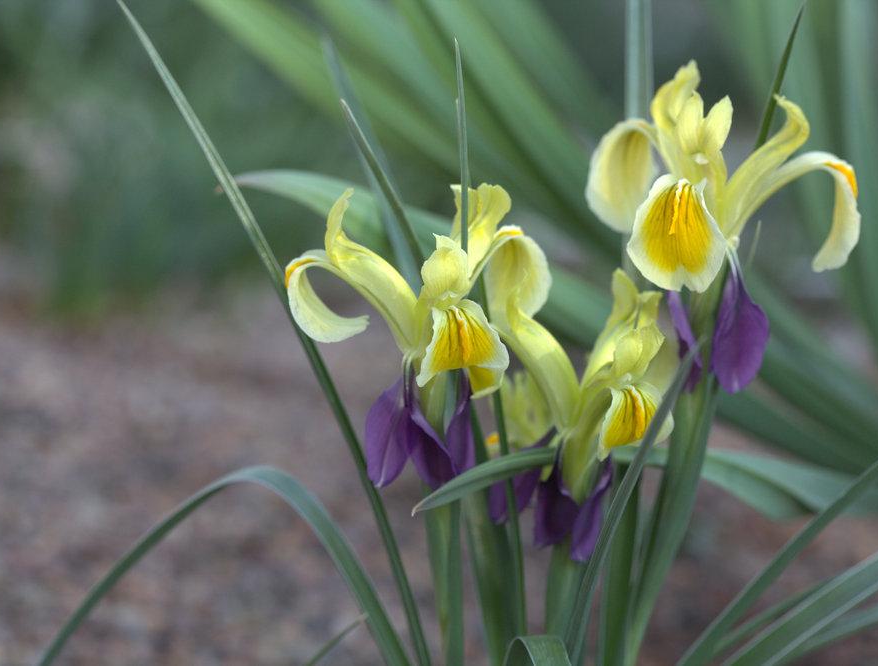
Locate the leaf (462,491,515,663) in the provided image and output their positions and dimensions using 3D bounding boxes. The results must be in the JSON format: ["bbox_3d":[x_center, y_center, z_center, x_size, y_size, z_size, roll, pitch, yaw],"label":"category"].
[{"bbox_3d":[0.013,0.062,0.690,0.012,0.044,0.009,-12,12,0],"label":"leaf"}]

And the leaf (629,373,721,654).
[{"bbox_3d":[0.060,0.048,0.690,0.012,0.072,0.011,14,12,0],"label":"leaf"}]

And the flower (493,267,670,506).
[{"bbox_3d":[0.037,0.013,0.685,0.048,0.052,0.046,-5,13,-22],"label":"flower"}]

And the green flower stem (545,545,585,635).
[{"bbox_3d":[0.034,0.069,0.720,0.010,0.028,0.009,3,12,0],"label":"green flower stem"}]

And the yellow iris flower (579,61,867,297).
[{"bbox_3d":[0.072,-0.040,0.680,0.068,0.052,0.056,2,12,8],"label":"yellow iris flower"}]

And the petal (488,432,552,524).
[{"bbox_3d":[0.021,0.038,0.705,0.017,0.023,0.013,0,12,0],"label":"petal"}]

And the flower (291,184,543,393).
[{"bbox_3d":[-0.006,-0.011,0.680,0.064,0.048,0.054,-2,12,-8],"label":"flower"}]

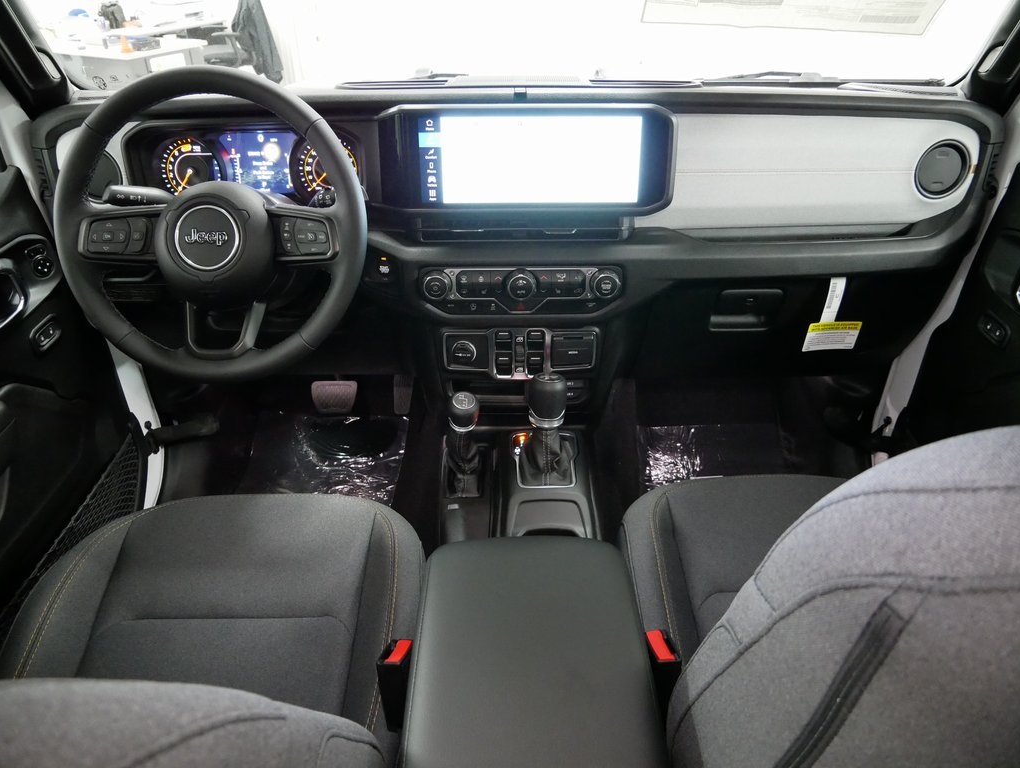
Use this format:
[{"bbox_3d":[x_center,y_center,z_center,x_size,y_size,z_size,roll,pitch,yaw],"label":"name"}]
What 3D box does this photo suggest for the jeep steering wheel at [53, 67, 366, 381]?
[{"bbox_3d":[-0.365,-0.193,0.885,0.380,0.380,0.095,0,8,-2],"label":"jeep steering wheel"}]

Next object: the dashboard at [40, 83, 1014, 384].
[{"bbox_3d":[0.013,-0.223,1.087,1.360,0.430,0.290,0,30,0],"label":"dashboard"}]

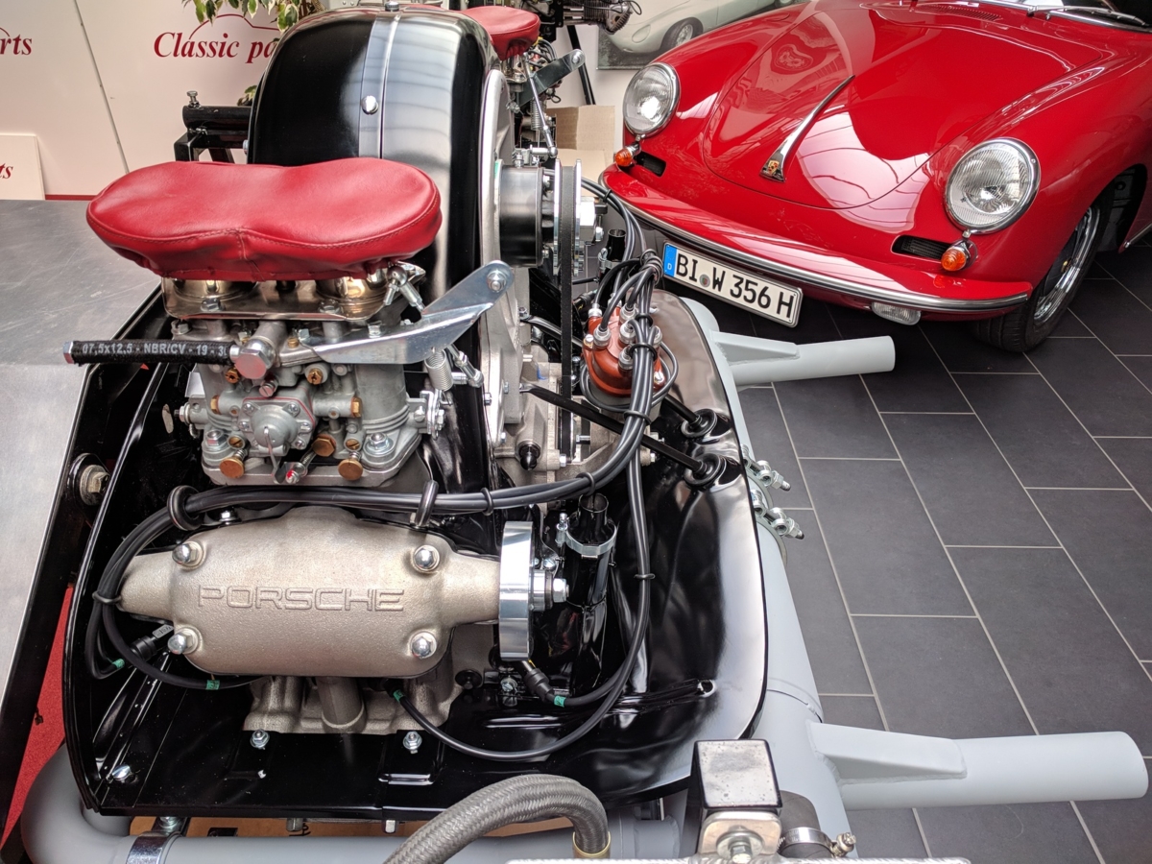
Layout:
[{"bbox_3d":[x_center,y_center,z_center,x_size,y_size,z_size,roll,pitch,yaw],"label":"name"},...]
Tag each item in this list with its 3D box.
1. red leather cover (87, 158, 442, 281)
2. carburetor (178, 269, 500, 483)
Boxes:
[{"bbox_3d":[-0.165,-0.118,0.466,0.188,0.043,0.110,0,37,0],"label":"red leather cover"},{"bbox_3d":[-0.143,-0.043,0.515,0.207,0.144,0.122,0,37,0],"label":"carburetor"}]

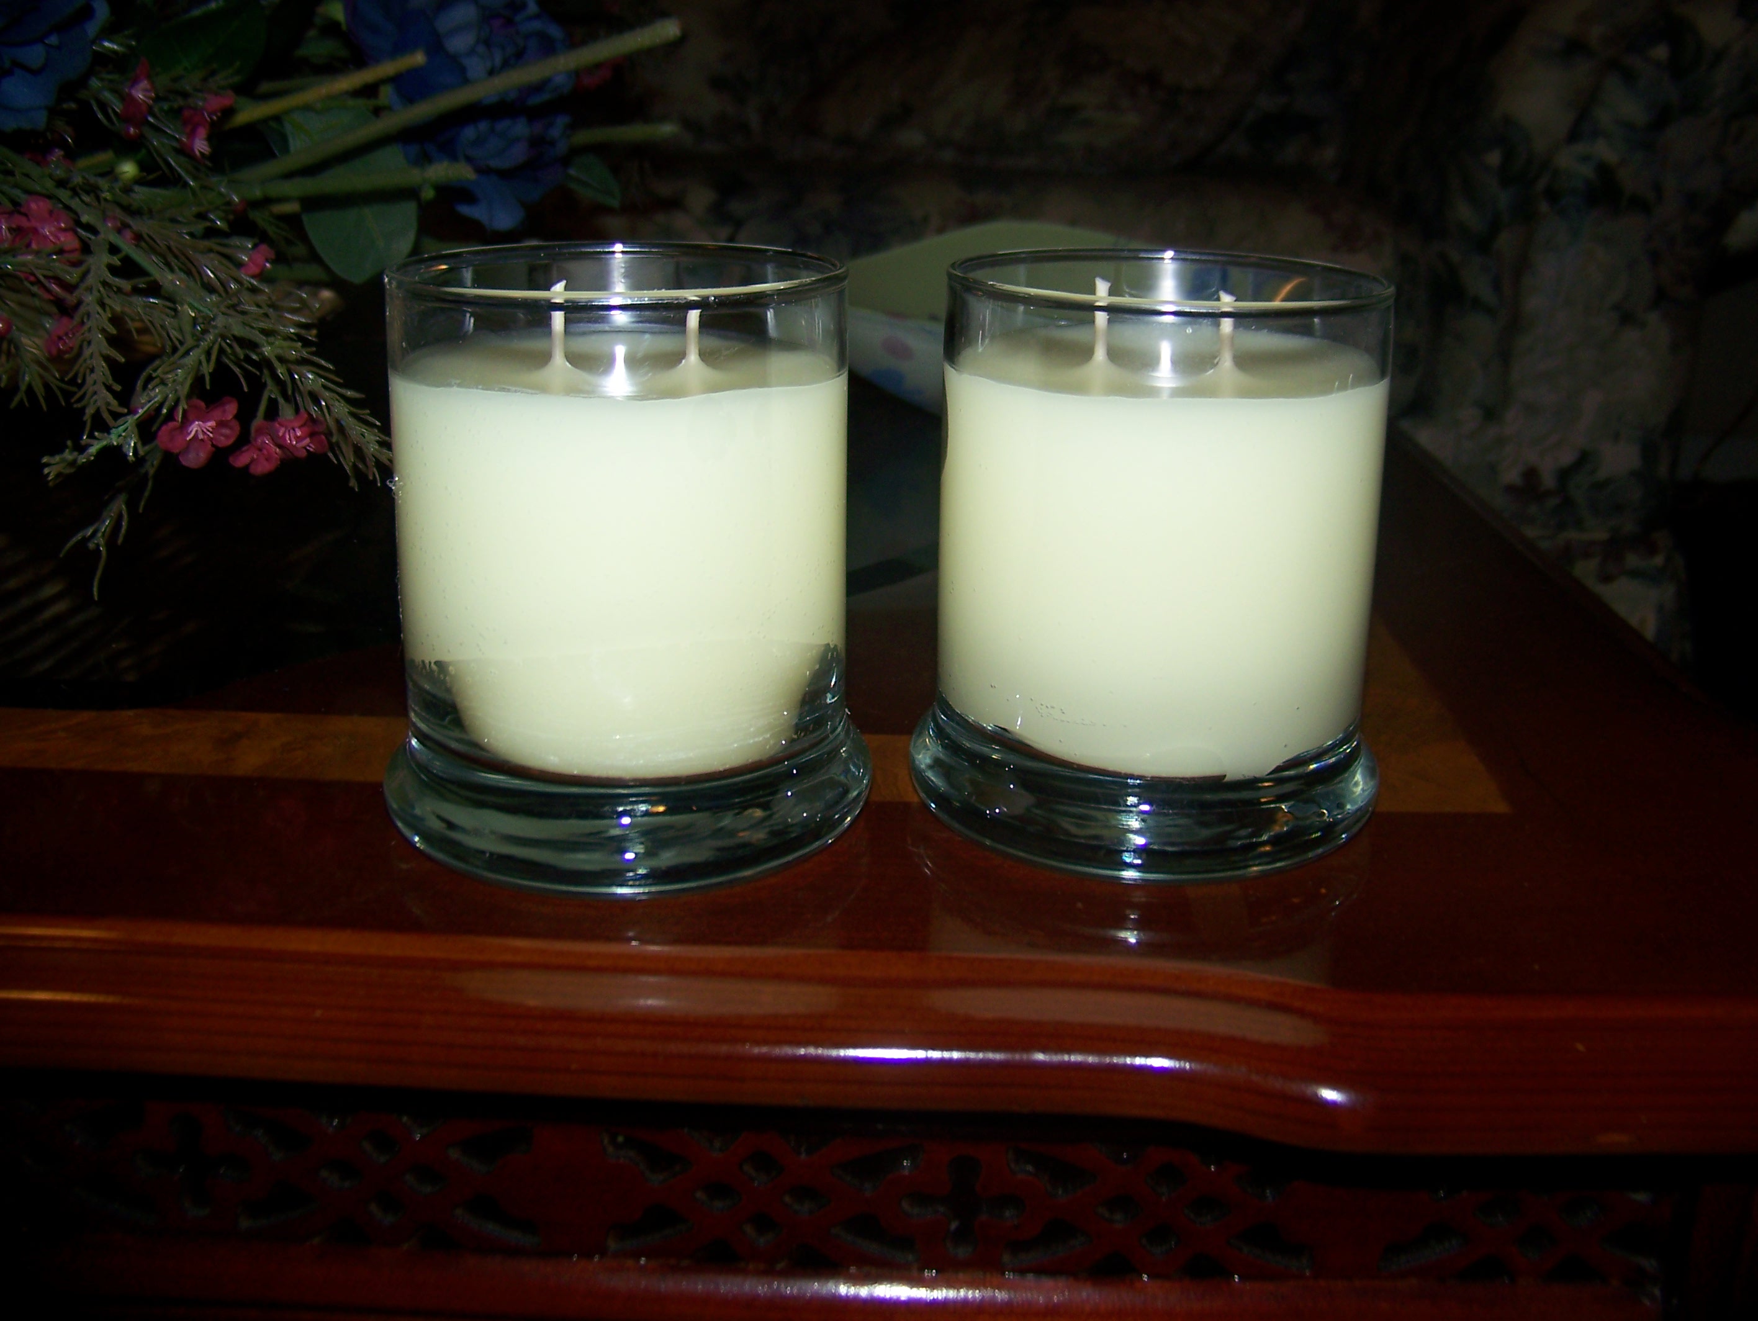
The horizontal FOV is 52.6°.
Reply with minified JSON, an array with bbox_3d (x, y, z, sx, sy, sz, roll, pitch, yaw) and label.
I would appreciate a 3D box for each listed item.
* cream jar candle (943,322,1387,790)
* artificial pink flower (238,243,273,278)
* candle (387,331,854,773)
[{"bbox_3d":[0.058,-0.027,0.385,0.089,0.075,0.089,2,19,0],"label":"cream jar candle"},{"bbox_3d":[-0.179,-0.115,0.510,0.009,0.012,0.013,22,27,32],"label":"artificial pink flower"},{"bbox_3d":[-0.052,-0.025,0.371,0.089,0.075,0.089,2,19,0],"label":"candle"}]

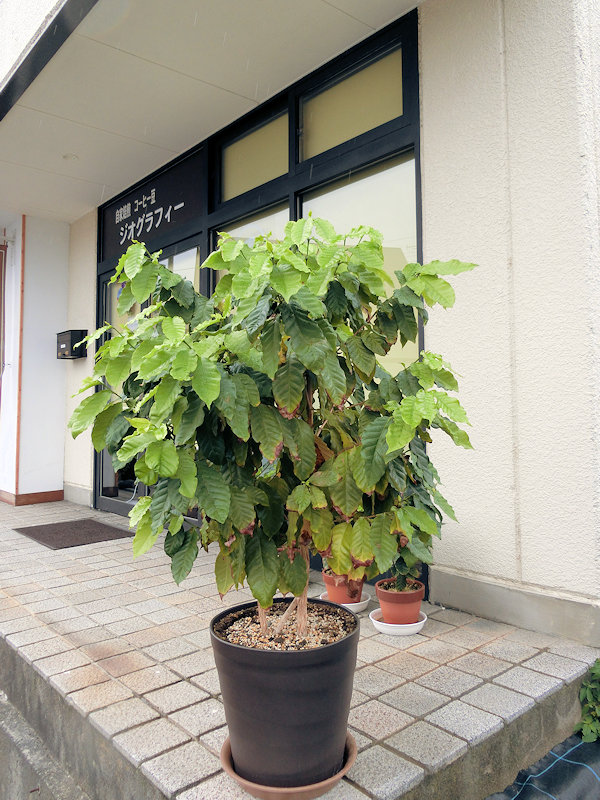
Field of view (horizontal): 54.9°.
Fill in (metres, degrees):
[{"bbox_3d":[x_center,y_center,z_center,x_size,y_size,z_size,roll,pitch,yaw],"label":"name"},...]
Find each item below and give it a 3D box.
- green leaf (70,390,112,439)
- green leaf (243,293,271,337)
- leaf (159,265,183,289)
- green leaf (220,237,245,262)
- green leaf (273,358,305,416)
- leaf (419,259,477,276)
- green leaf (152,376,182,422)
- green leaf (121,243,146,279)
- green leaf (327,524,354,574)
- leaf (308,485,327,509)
[{"bbox_3d":[-0.412,0.026,1.140,0.048,0.114,0.030,33,-23,4],"label":"green leaf"},{"bbox_3d":[-0.082,-0.165,1.130,0.038,0.094,0.028,24,-7,14],"label":"green leaf"},{"bbox_3d":[-0.289,-0.271,1.270,0.055,0.102,0.020,-27,-38,-17],"label":"leaf"},{"bbox_3d":[-0.131,-0.295,1.140,0.052,0.037,0.022,-41,0,-8],"label":"green leaf"},{"bbox_3d":[-0.020,-0.026,1.090,0.060,0.123,0.025,0,-9,0],"label":"green leaf"},{"bbox_3d":[0.312,-0.276,1.210,0.124,0.030,0.048,-5,17,0],"label":"leaf"},{"bbox_3d":[-0.266,-0.002,1.155,0.060,0.115,0.025,9,-27,14],"label":"green leaf"},{"bbox_3d":[-0.326,-0.279,1.160,0.043,0.083,0.022,14,-12,1],"label":"green leaf"},{"bbox_3d":[0.079,0.280,1.090,0.043,0.102,0.022,12,-25,7],"label":"green leaf"},{"bbox_3d":[0.029,0.175,1.040,0.031,0.057,0.016,-17,-40,-10],"label":"leaf"}]

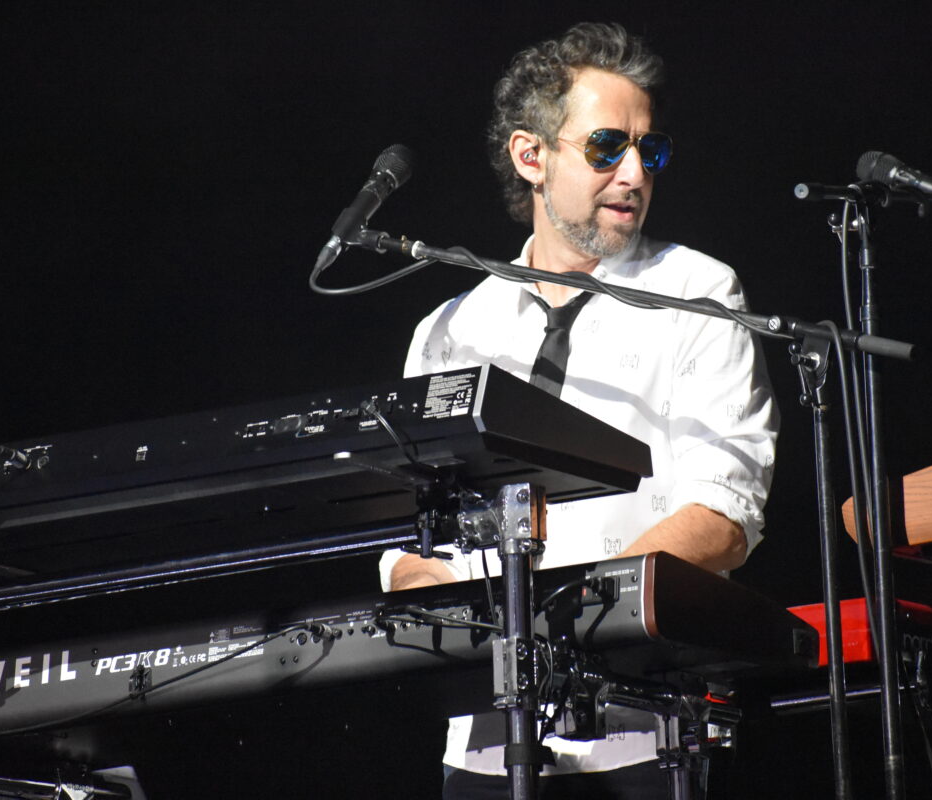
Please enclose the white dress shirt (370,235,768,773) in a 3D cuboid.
[{"bbox_3d":[0.146,0.133,12.200,0.500,0.670,0.340,-4,-8,17],"label":"white dress shirt"}]

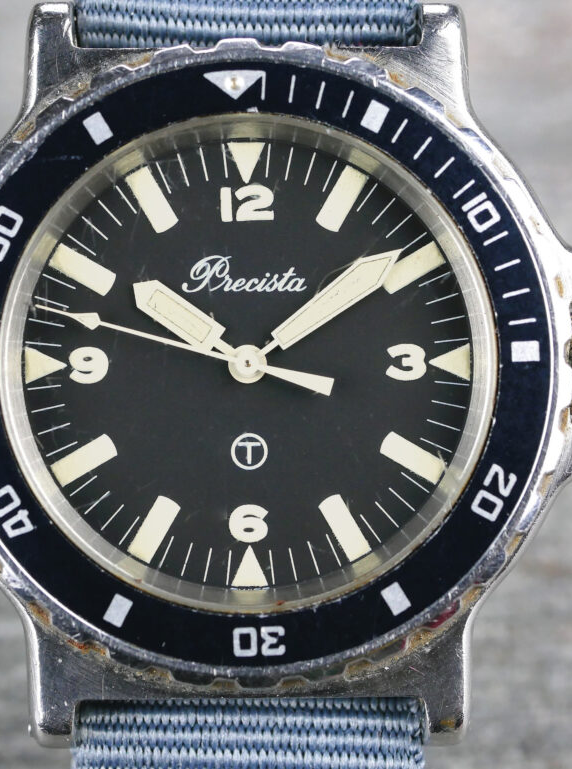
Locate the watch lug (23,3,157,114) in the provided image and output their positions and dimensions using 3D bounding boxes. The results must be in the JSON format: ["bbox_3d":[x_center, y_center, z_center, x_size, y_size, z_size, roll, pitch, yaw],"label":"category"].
[{"bbox_3d":[-0.012,-0.020,0.109,0.008,0.005,0.007,0,89,0],"label":"watch lug"}]

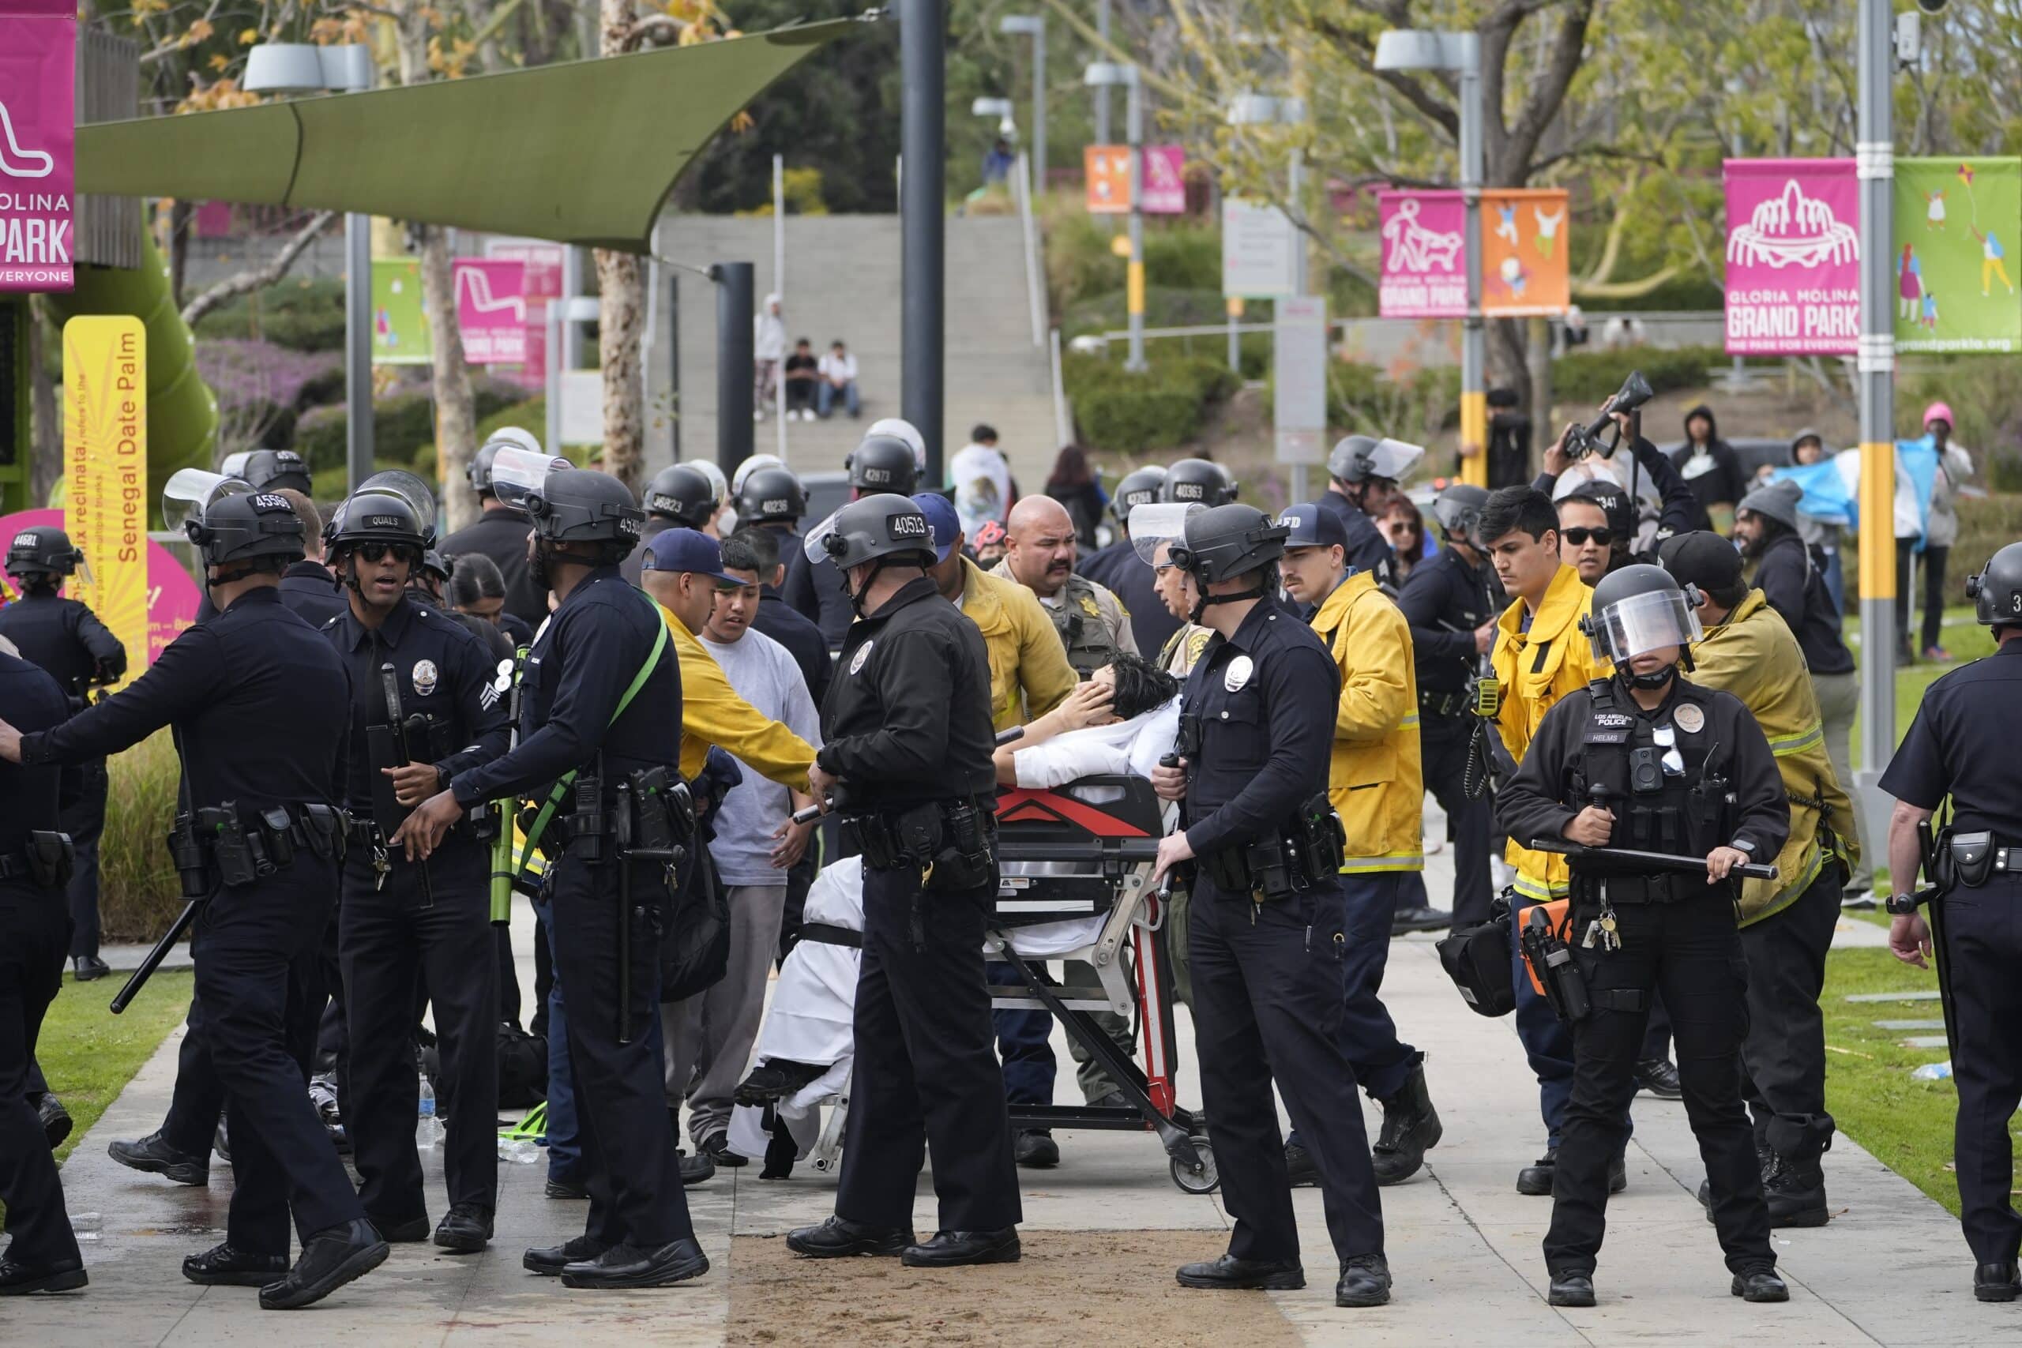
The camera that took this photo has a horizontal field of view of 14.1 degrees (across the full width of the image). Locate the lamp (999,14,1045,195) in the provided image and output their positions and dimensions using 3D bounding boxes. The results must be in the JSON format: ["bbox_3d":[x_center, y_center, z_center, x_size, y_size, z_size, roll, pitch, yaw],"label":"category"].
[{"bbox_3d":[0.199,-9.072,138.000,0.760,4.000,0.320,0,1,0],"label":"lamp"}]

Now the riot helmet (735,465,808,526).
[{"bbox_3d":[-0.855,-0.637,29.300,0.260,0.215,0.290,0,1,-12],"label":"riot helmet"}]

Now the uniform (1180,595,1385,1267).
[{"bbox_3d":[0.631,0.601,19.100,0.380,1.570,0.500,-1,1,-30],"label":"uniform"}]

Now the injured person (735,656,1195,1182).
[{"bbox_3d":[-0.144,0.582,22.300,1.580,0.540,0.560,-41,0,0],"label":"injured person"}]

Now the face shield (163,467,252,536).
[{"bbox_3d":[-1.854,-0.397,19.000,0.180,0.170,0.250,1,1,35],"label":"face shield"}]

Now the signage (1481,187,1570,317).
[{"bbox_3d":[3.668,-3.002,58.400,0.620,0.910,0.030,0,1,-2],"label":"signage"}]

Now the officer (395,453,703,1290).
[{"bbox_3d":[-1.075,0.460,19.200,0.680,1.930,0.580,0,1,9],"label":"officer"}]

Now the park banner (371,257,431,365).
[{"bbox_3d":[-5.188,-3.128,70.500,0.620,0.910,0.030,0,1,-2],"label":"park banner"}]

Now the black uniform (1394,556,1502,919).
[{"bbox_3d":[1.751,0.251,33.000,0.450,1.530,0.500,1,1,30],"label":"black uniform"}]

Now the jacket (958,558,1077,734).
[{"bbox_3d":[-0.040,0.056,21.700,0.600,0.800,0.450,1,1,37],"label":"jacket"}]

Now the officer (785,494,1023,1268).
[{"bbox_3d":[-0.258,0.495,19.700,0.540,1.850,0.540,0,1,-12],"label":"officer"}]

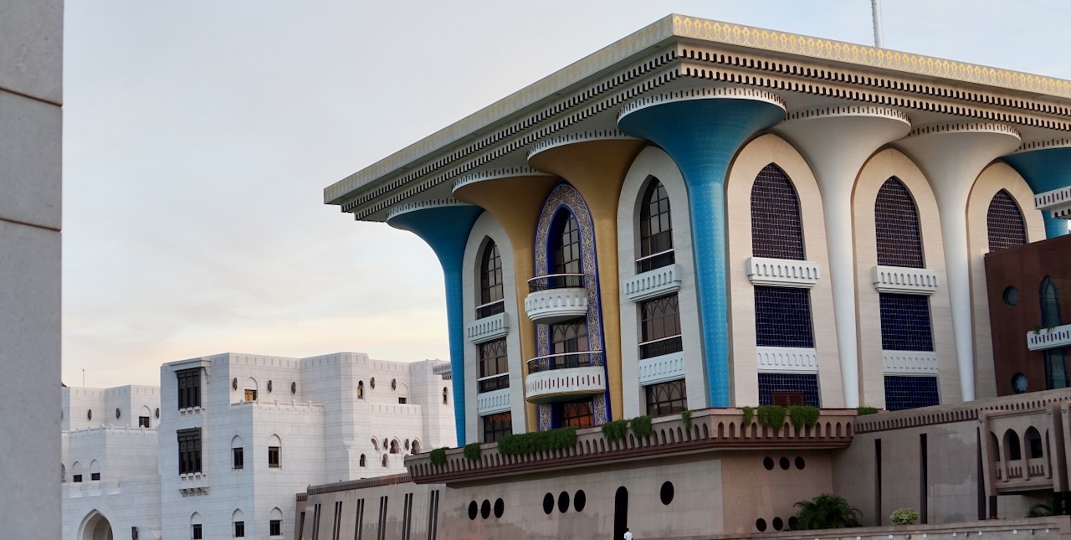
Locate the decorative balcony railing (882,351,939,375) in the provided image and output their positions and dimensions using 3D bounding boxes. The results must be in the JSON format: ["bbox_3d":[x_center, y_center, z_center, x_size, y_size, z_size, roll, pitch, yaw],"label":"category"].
[{"bbox_3d":[21.757,5.490,90.214,4.300,1.570,0.400,3,-12,-31],"label":"decorative balcony railing"}]

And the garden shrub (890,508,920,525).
[{"bbox_3d":[18.244,12.288,76.612,1.492,0.980,1.492,3,-11,-33],"label":"garden shrub"}]

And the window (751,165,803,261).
[{"bbox_3d":[13.644,-3.227,88.090,4.068,5.796,0.323,3,-11,-33],"label":"window"}]

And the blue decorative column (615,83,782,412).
[{"bbox_3d":[9.545,-0.246,84.070,9.300,17.300,9.300,-3,-10,0],"label":"blue decorative column"}]

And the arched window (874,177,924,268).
[{"bbox_3d":[21.799,-2.796,93.312,4.169,5.796,0.323,3,-11,-33],"label":"arched window"}]

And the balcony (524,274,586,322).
[{"bbox_3d":[0.934,1.868,94.658,2.800,2.750,4.500,4,-12,-33],"label":"balcony"}]

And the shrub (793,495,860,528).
[{"bbox_3d":[15.283,12.791,81.006,3.437,2.020,3.331,-3,-10,-1],"label":"shrub"}]

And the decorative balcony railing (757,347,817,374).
[{"bbox_3d":[14.032,5.093,86.620,4.360,1.457,0.353,3,-11,-33],"label":"decorative balcony railing"}]

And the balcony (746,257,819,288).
[{"bbox_3d":[14.063,0.221,87.193,5.171,1.495,0.475,3,-11,-33],"label":"balcony"}]

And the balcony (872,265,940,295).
[{"bbox_3d":[22.225,0.653,92.419,5.201,1.495,0.475,3,-11,-33],"label":"balcony"}]

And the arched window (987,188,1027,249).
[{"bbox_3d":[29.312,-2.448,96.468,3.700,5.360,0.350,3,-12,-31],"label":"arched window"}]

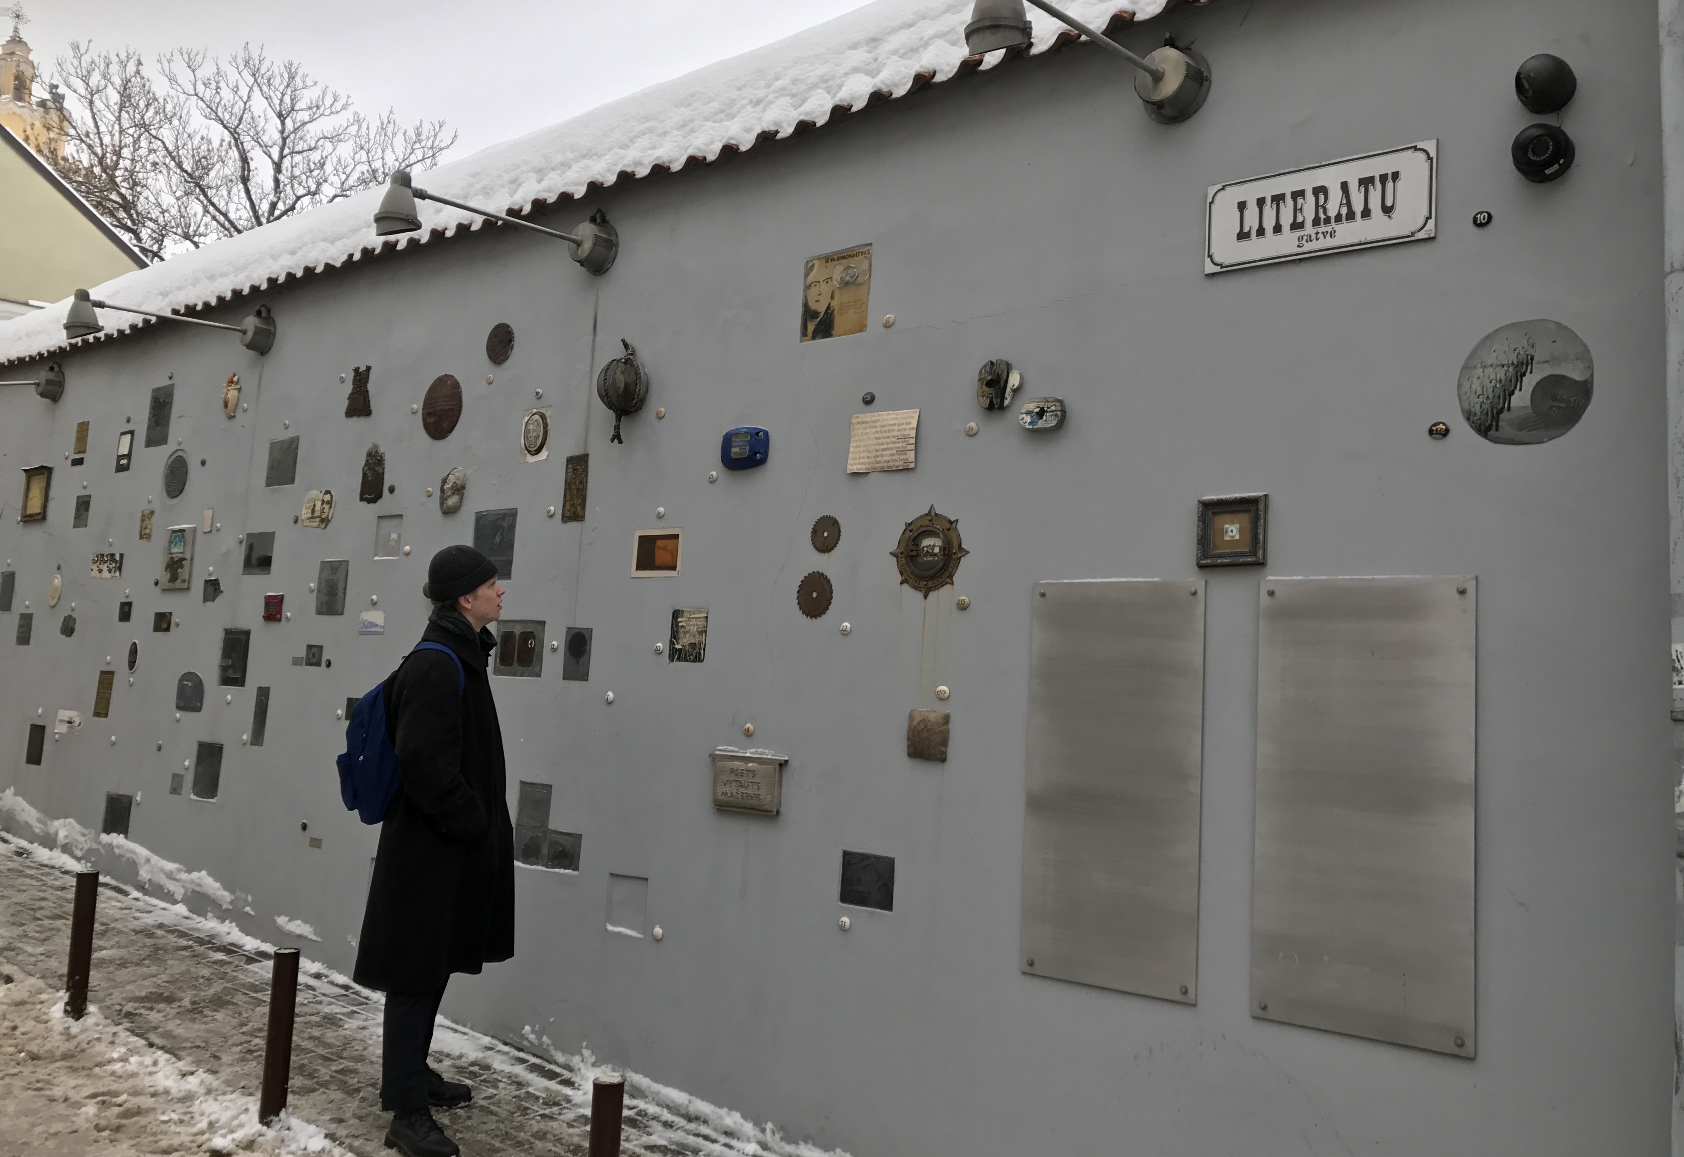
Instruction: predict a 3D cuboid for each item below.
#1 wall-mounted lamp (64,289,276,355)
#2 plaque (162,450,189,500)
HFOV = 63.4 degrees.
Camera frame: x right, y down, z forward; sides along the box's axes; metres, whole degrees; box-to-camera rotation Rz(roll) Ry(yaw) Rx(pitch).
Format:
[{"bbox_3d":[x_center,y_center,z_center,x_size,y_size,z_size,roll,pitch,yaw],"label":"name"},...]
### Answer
[{"bbox_3d":[-3.225,-1.227,6.544,0.210,0.380,0.950,-1,-7,38],"label":"wall-mounted lamp"},{"bbox_3d":[-3.623,-0.558,7.403,0.250,0.245,0.020,-1,-6,38],"label":"plaque"}]

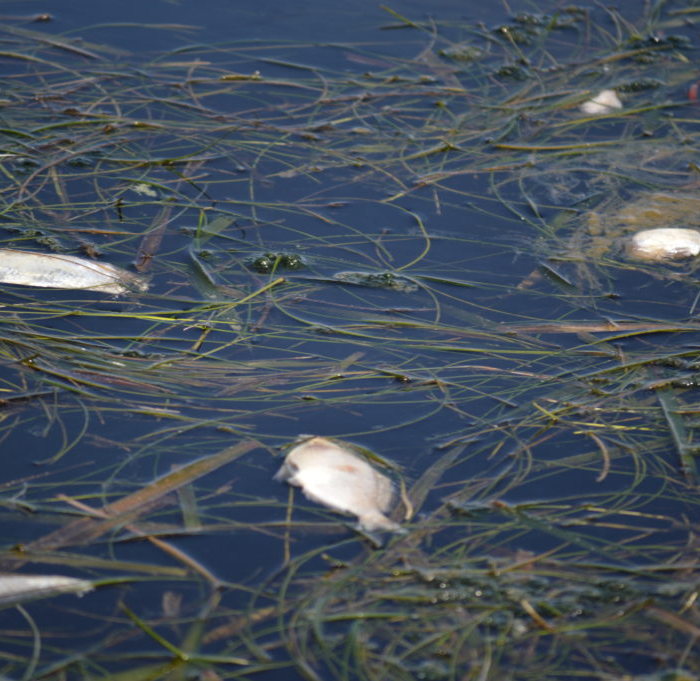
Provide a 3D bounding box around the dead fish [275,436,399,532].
[{"bbox_3d":[-0.011,0.133,7.696,0.078,0.045,0.190,-7,17,-26],"label":"dead fish"}]

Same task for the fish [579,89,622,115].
[{"bbox_3d":[0.269,-0.254,9.139,0.042,0.030,0.070,11,19,35],"label":"fish"}]

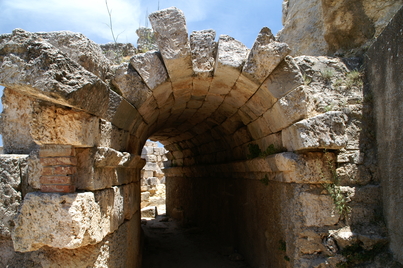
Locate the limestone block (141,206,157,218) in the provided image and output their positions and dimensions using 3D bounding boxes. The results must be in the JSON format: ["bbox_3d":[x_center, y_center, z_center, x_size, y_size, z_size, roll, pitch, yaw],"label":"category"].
[{"bbox_3d":[-2.053,3.053,11.700,0.720,0.430,0.600,0,-7,0],"label":"limestone block"}]

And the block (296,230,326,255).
[{"bbox_3d":[1.179,1.210,3.376,0.330,0.250,0.320,0,-7,-4],"label":"block"}]

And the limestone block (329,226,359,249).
[{"bbox_3d":[1.395,1.066,3.136,0.280,0.200,0.300,0,-7,-4],"label":"limestone block"}]

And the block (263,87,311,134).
[{"bbox_3d":[1.084,-0.275,3.797,0.420,0.380,0.650,-29,-5,-7],"label":"block"}]

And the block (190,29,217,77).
[{"bbox_3d":[-0.002,-0.976,3.884,0.318,0.553,0.473,5,-8,-3],"label":"block"}]

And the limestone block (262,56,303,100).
[{"bbox_3d":[0.854,-0.540,3.416,0.422,0.321,0.473,-40,-3,-7],"label":"limestone block"}]

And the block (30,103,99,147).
[{"bbox_3d":[-1.237,-0.057,2.846,0.480,0.377,0.525,0,-7,-4],"label":"block"}]

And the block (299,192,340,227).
[{"bbox_3d":[1.309,0.886,3.528,0.420,0.380,0.400,0,-7,-4],"label":"block"}]

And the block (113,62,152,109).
[{"bbox_3d":[-0.888,-0.579,4.048,0.293,0.583,0.525,-41,-3,-7],"label":"block"}]

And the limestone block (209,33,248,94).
[{"bbox_3d":[0.310,-0.806,3.765,0.320,0.420,1.050,7,-8,-3],"label":"limestone block"}]

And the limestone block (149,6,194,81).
[{"bbox_3d":[-0.341,-1.006,3.437,0.348,0.540,0.609,-12,-6,-5],"label":"limestone block"}]

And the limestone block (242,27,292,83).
[{"bbox_3d":[0.671,-0.802,3.517,0.370,0.549,0.525,36,-8,1],"label":"limestone block"}]

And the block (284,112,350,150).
[{"bbox_3d":[1.286,0.002,3.592,0.560,0.430,0.550,0,-7,-4],"label":"block"}]

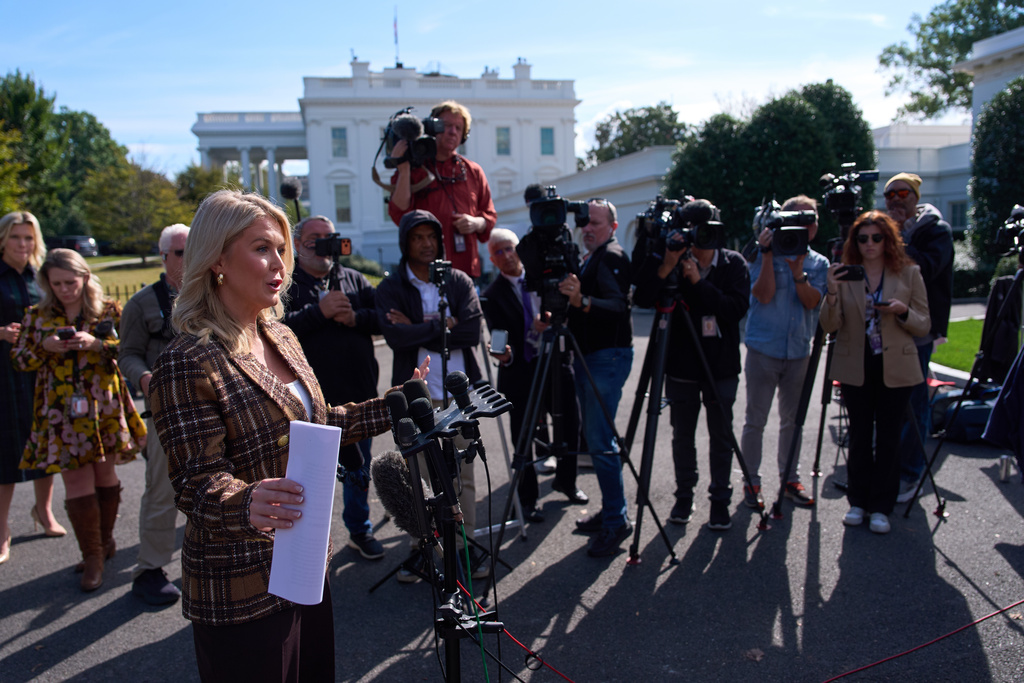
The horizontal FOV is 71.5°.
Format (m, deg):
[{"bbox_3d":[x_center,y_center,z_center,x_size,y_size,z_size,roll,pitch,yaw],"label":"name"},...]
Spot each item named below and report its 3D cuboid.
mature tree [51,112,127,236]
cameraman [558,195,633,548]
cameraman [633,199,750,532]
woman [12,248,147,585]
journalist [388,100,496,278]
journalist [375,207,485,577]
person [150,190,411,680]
[{"bbox_3d":[-54.985,-20.501,90.000,13.000,18.000,13.000,-6,8,-30],"label":"mature tree"},{"bbox_3d":[0.434,0.185,3.642,0.480,1.790,0.520,-7,9,-36],"label":"cameraman"},{"bbox_3d":[0.986,0.153,3.803,0.620,1.770,0.450,0,7,9],"label":"cameraman"},{"bbox_3d":[-2.110,0.369,3.512,0.620,1.620,0.460,-4,7,-19],"label":"woman"},{"bbox_3d":[-0.345,-0.409,3.940,0.600,1.800,0.450,-2,7,-6],"label":"journalist"},{"bbox_3d":[-0.383,0.249,3.344,0.550,1.760,0.420,-2,7,-6],"label":"journalist"},{"bbox_3d":[-0.484,0.525,1.533,0.570,1.665,0.500,0,7,16],"label":"person"}]

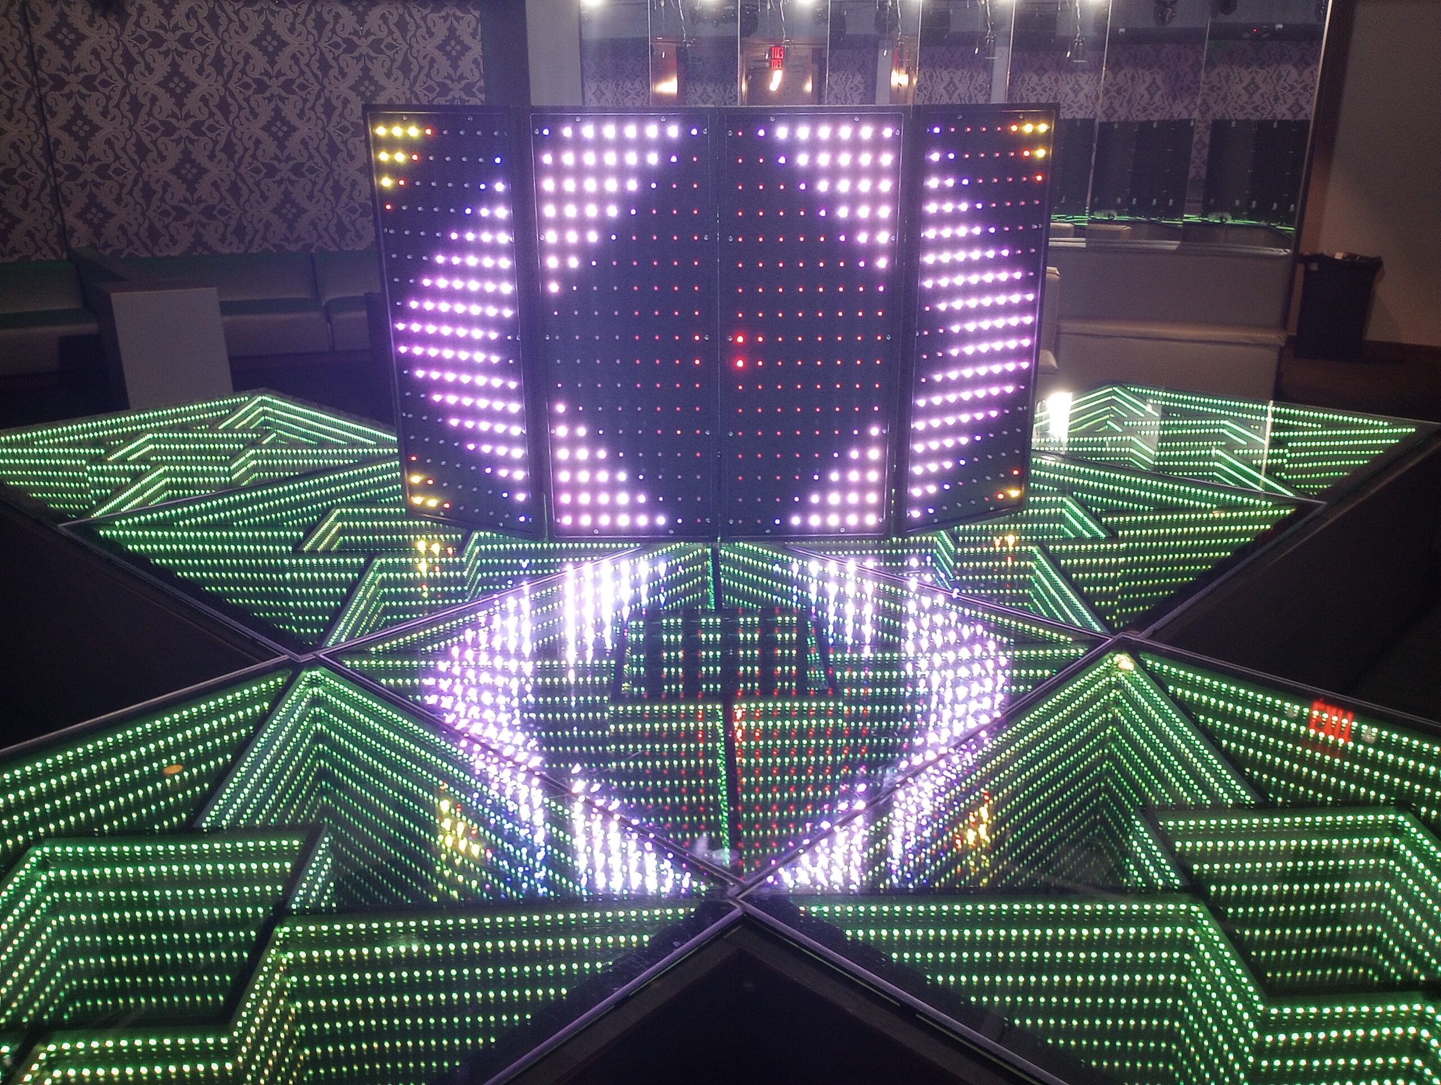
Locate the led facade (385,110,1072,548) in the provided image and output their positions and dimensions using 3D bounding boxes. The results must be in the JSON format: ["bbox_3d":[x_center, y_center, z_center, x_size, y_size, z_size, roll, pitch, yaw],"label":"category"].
[{"bbox_3d":[-0.008,-0.529,2.903,1.694,1.045,0.267,-1,20,-1],"label":"led facade"}]

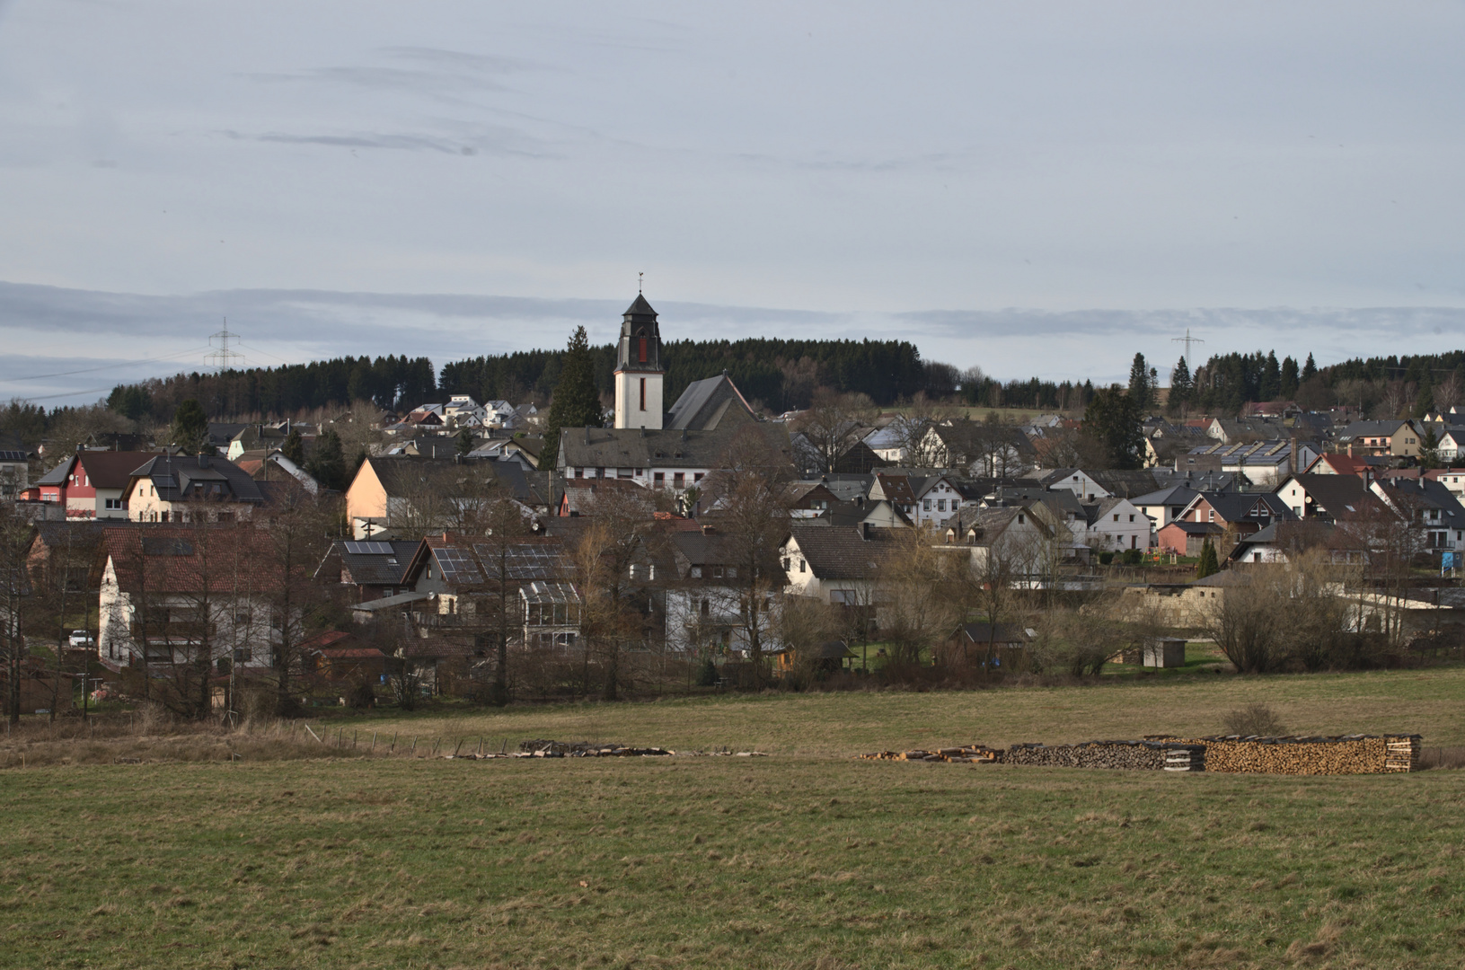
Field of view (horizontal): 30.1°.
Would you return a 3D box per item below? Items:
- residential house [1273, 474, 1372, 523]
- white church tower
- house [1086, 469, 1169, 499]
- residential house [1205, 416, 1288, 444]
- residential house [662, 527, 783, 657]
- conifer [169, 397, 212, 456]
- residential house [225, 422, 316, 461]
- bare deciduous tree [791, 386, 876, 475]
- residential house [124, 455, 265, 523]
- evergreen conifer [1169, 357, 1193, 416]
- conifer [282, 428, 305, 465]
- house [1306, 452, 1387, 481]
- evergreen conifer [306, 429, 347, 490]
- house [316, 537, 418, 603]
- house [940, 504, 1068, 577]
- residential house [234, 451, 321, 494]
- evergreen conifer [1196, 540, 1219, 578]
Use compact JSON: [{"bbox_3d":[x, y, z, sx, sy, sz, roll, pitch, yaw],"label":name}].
[{"bbox_3d":[82.840,3.260,374.000,13.500,9.360,13.000,0,0,-40],"label":"residential house"},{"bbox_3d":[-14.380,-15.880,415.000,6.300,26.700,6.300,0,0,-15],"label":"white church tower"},{"bbox_3d":[58.480,1.960,405.000,11.000,8.510,9.000,0,0,-17],"label":"house"},{"bbox_3d":[110.380,-10.510,585.000,17.000,7.500,9.000,0,0,-24],"label":"residential house"},{"bbox_3d":[-0.710,9.250,241.000,10.300,11.350,10.000,0,0,-2],"label":"residential house"},{"bbox_3d":[-85.720,-7.640,430.000,6.700,11.930,6.500,0,0,0],"label":"conifer"},{"bbox_3d":[-84.870,-6.390,495.000,12.500,8.950,9.500,0,0,-33],"label":"residential house"},{"bbox_3d":[16.000,-8.320,430.000,13.300,13.740,12.500,0,0,0],"label":"bare deciduous tree"},{"bbox_3d":[-59.920,0.640,303.000,12.700,8.030,10.000,0,0,-36],"label":"residential house"},{"bbox_3d":[145.110,-31.590,880.000,7.600,19.980,7.400,0,0,0],"label":"evergreen conifer"},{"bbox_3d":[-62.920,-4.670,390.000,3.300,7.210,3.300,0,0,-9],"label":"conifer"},{"bbox_3d":[96.690,-0.450,430.000,11.000,8.680,9.500,0,0,-40],"label":"house"},{"bbox_3d":[-57.480,-2.910,385.000,5.600,9.870,5.400,0,0,0],"label":"evergreen conifer"},{"bbox_3d":[-31.400,8.430,243.000,9.800,7.150,8.400,0,0,-35],"label":"house"},{"bbox_3d":[30.550,7.060,314.000,10.000,9.510,10.500,0,0,-34],"label":"house"},{"bbox_3d":[-61.380,-1.070,358.000,11.300,7.070,10.500,0,0,-39],"label":"residential house"},{"bbox_3d":[59.280,9.210,340.000,2.800,5.150,2.700,0,0,0],"label":"evergreen conifer"}]

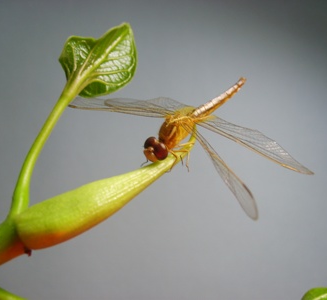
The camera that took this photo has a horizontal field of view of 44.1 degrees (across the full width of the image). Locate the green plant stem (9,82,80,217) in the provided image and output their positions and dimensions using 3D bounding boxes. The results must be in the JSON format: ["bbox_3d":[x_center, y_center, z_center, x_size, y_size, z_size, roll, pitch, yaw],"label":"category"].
[{"bbox_3d":[-0.032,0.000,0.105,0.006,0.038,0.005,25,0,0],"label":"green plant stem"}]

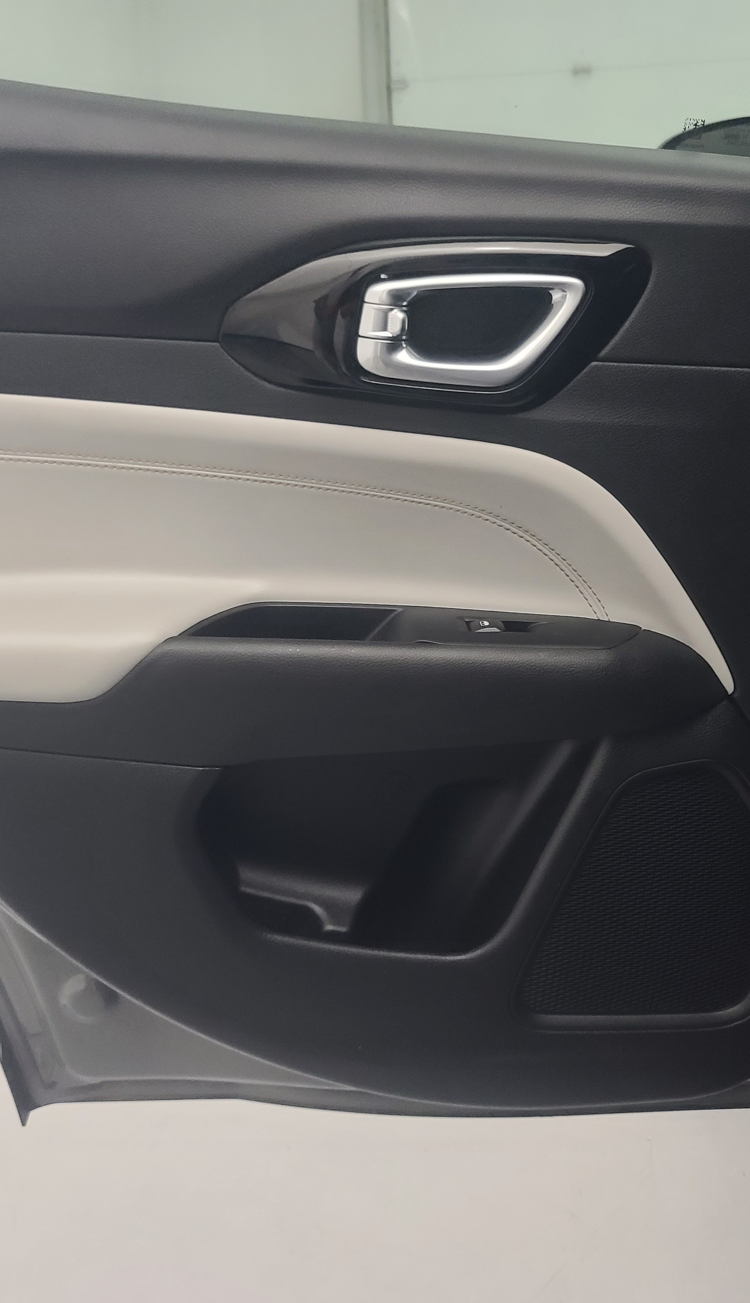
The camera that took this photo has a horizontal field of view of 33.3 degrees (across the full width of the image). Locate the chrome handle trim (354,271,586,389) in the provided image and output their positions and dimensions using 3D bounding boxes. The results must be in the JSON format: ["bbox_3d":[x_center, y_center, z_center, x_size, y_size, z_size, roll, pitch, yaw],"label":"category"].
[{"bbox_3d":[0.062,-0.205,0.800,0.152,0.080,0.040,-2,18,2],"label":"chrome handle trim"}]

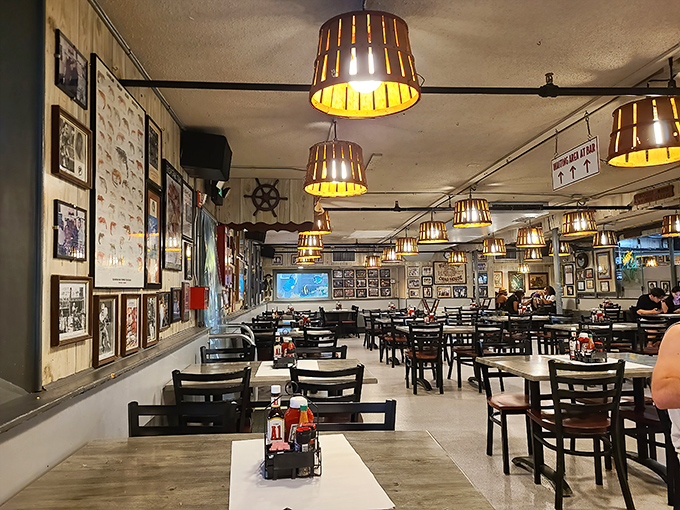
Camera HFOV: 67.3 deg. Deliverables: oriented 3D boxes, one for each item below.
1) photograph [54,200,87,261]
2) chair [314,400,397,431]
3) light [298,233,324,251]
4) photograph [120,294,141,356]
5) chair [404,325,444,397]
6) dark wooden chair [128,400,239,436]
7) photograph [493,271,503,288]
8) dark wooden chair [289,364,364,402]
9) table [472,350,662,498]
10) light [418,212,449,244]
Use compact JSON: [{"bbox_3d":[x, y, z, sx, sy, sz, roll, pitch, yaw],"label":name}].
[{"bbox_3d":[-1.131,-0.093,2.150,0.015,0.226,0.280,0,-4,-5],"label":"photograph"},{"bbox_3d":[0.018,0.962,1.741,0.420,0.840,0.460,-1,-4,-4],"label":"chair"},{"bbox_3d":[-0.494,-0.225,8.700,0.450,0.290,0.450,-1,-4,-4],"label":"light"},{"bbox_3d":[-1.107,0.366,2.714,0.028,0.311,0.249,-1,-4,-5],"label":"photograph"},{"bbox_3d":[1.049,1.252,6.279,0.410,0.840,0.460,-1,-4,-4],"label":"chair"},{"bbox_3d":[-0.574,0.994,1.714,0.435,0.887,0.480,-1,-4,-5],"label":"dark wooden chair"},{"bbox_3d":[4.024,0.641,13.000,0.290,0.430,0.030,-1,-4,-4],"label":"photograph"},{"bbox_3d":[-0.080,1.071,3.110,0.430,0.840,0.470,-1,-4,-5],"label":"dark wooden chair"},{"bbox_3d":[1.766,1.146,3.603,1.270,0.760,0.880,0,-4,-7],"label":"table"},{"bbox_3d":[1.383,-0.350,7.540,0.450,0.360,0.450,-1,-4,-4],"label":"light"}]

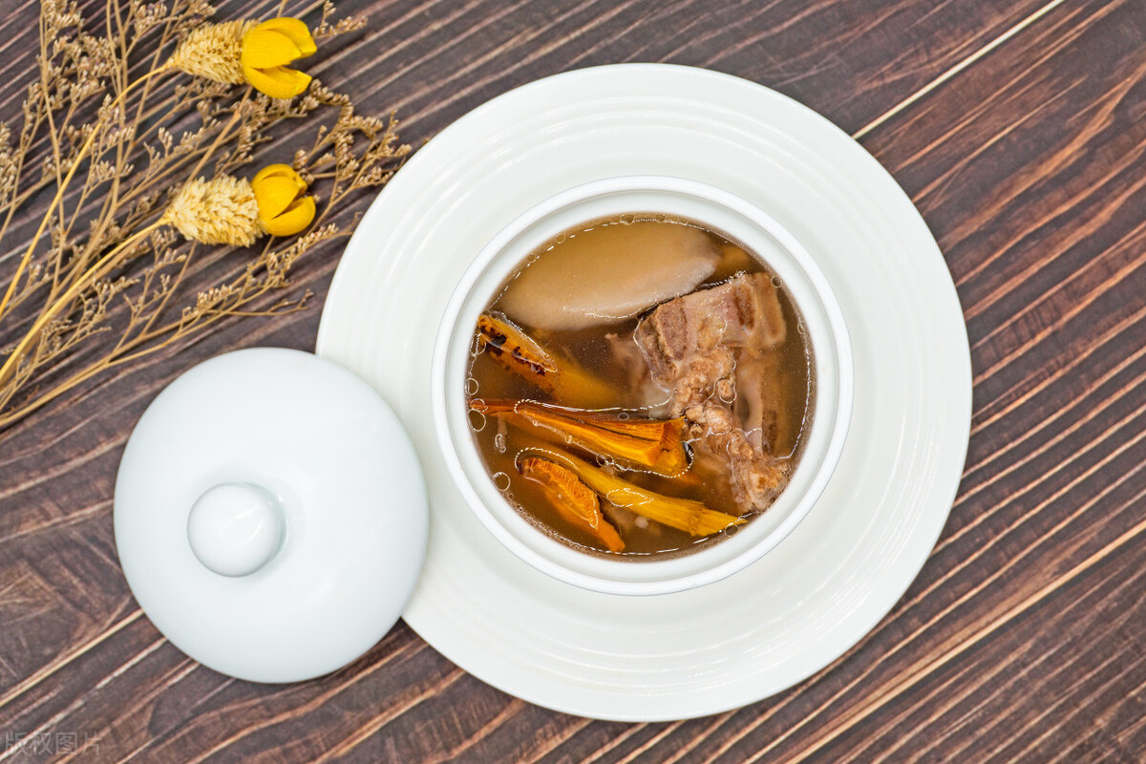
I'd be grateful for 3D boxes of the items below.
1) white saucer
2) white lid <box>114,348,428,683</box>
[{"bbox_3d":[0.022,0.004,0.602,0.203,0.022,0.203,0,88,1],"label":"white saucer"},{"bbox_3d":[-0.101,0.043,0.583,0.106,0.041,0.106,1,93,13],"label":"white lid"}]

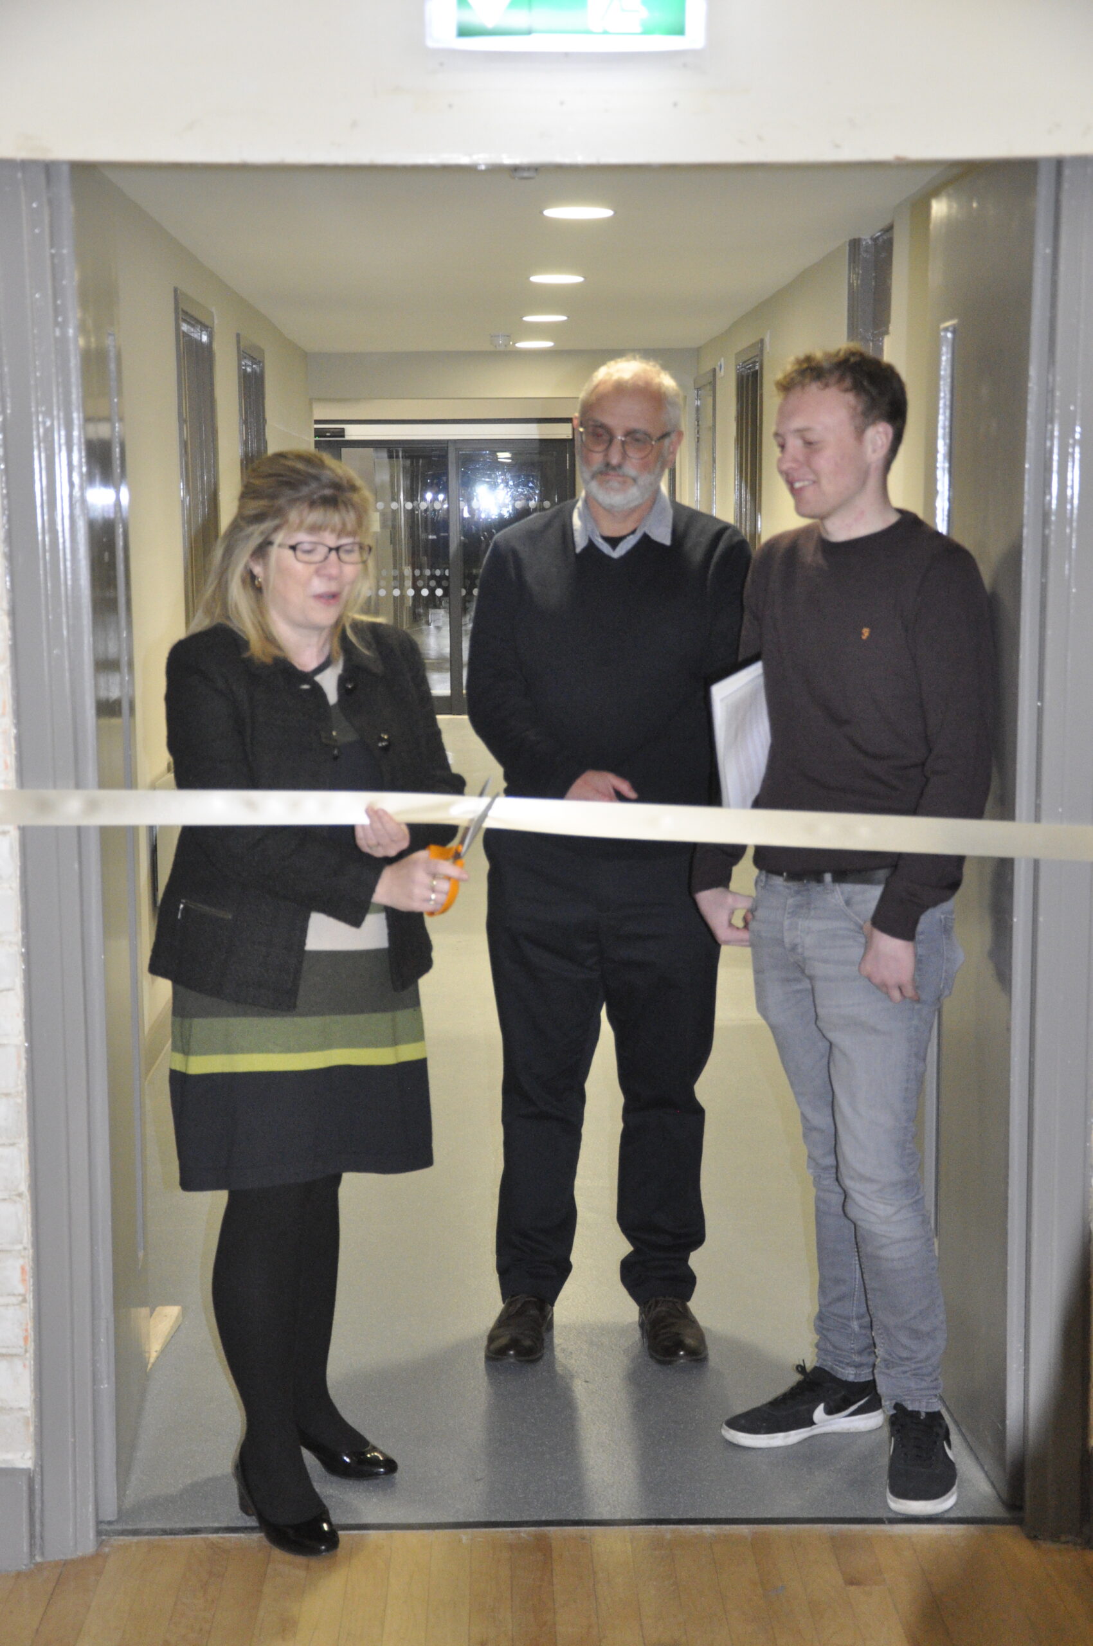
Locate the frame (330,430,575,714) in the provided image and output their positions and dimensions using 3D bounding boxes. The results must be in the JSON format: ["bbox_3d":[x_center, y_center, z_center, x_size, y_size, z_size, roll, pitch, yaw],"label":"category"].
[{"bbox_3d":[-0.707,-1.869,17.797,1.840,2.080,0.100,-1,8,-2],"label":"frame"}]

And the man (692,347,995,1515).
[{"bbox_3d":[0.482,0.151,3.799,0.510,1.800,0.420,6,10,40],"label":"man"}]

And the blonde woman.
[{"bbox_3d":[-0.368,0.259,3.638,0.480,1.640,0.450,-6,10,-37],"label":"blonde woman"}]

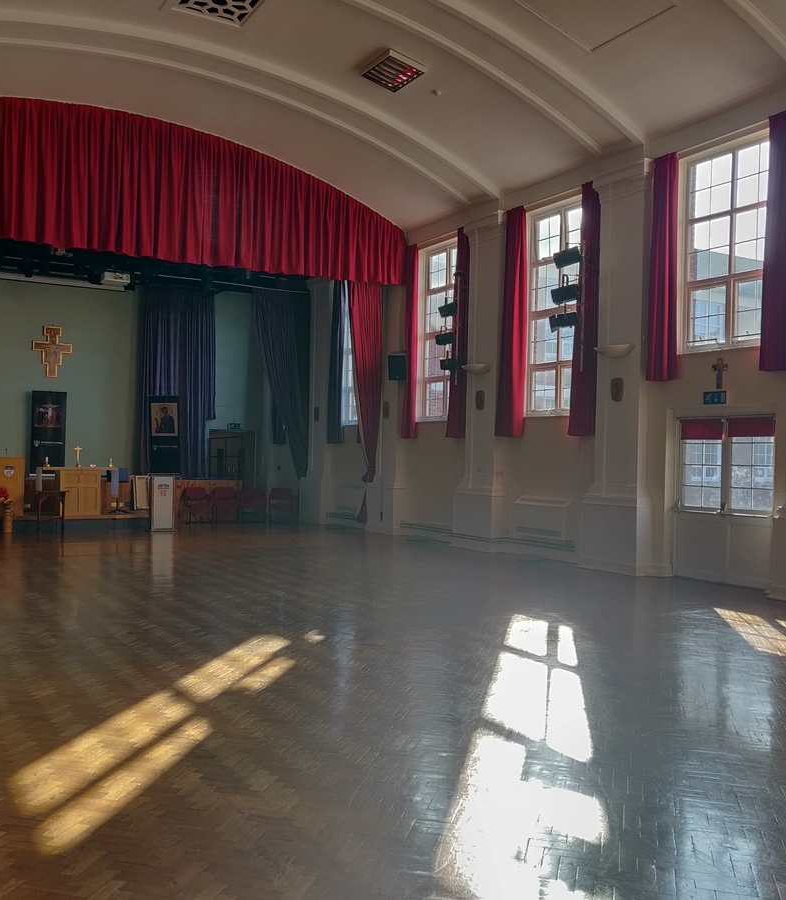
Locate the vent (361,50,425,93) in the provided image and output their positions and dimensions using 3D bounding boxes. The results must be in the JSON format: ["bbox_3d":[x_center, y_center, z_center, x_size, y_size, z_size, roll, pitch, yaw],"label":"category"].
[{"bbox_3d":[0.004,-5.282,12.100,0.564,0.120,0.800,12,-6,-31],"label":"vent"}]

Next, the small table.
[{"bbox_3d":[-6.597,1.196,16.720,0.569,0.848,0.450,2,-1,-32],"label":"small table"}]

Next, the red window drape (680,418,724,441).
[{"bbox_3d":[4.326,-0.286,12.113,0.050,0.298,0.716,2,-1,-32],"label":"red window drape"}]

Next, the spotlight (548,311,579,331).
[{"bbox_3d":[2.701,-2.040,13.650,0.380,0.250,0.260,-6,-3,24],"label":"spotlight"}]

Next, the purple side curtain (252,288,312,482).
[{"bbox_3d":[-2.668,-1.617,21.208,1.612,4.614,0.280,2,-1,-32],"label":"purple side curtain"}]

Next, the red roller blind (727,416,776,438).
[{"bbox_3d":[4.577,-0.291,11.091,0.060,0.275,0.702,1,0,-31],"label":"red roller blind"}]

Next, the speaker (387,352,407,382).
[{"bbox_3d":[0.089,-1.615,17.075,0.360,0.510,0.300,1,15,7],"label":"speaker"}]

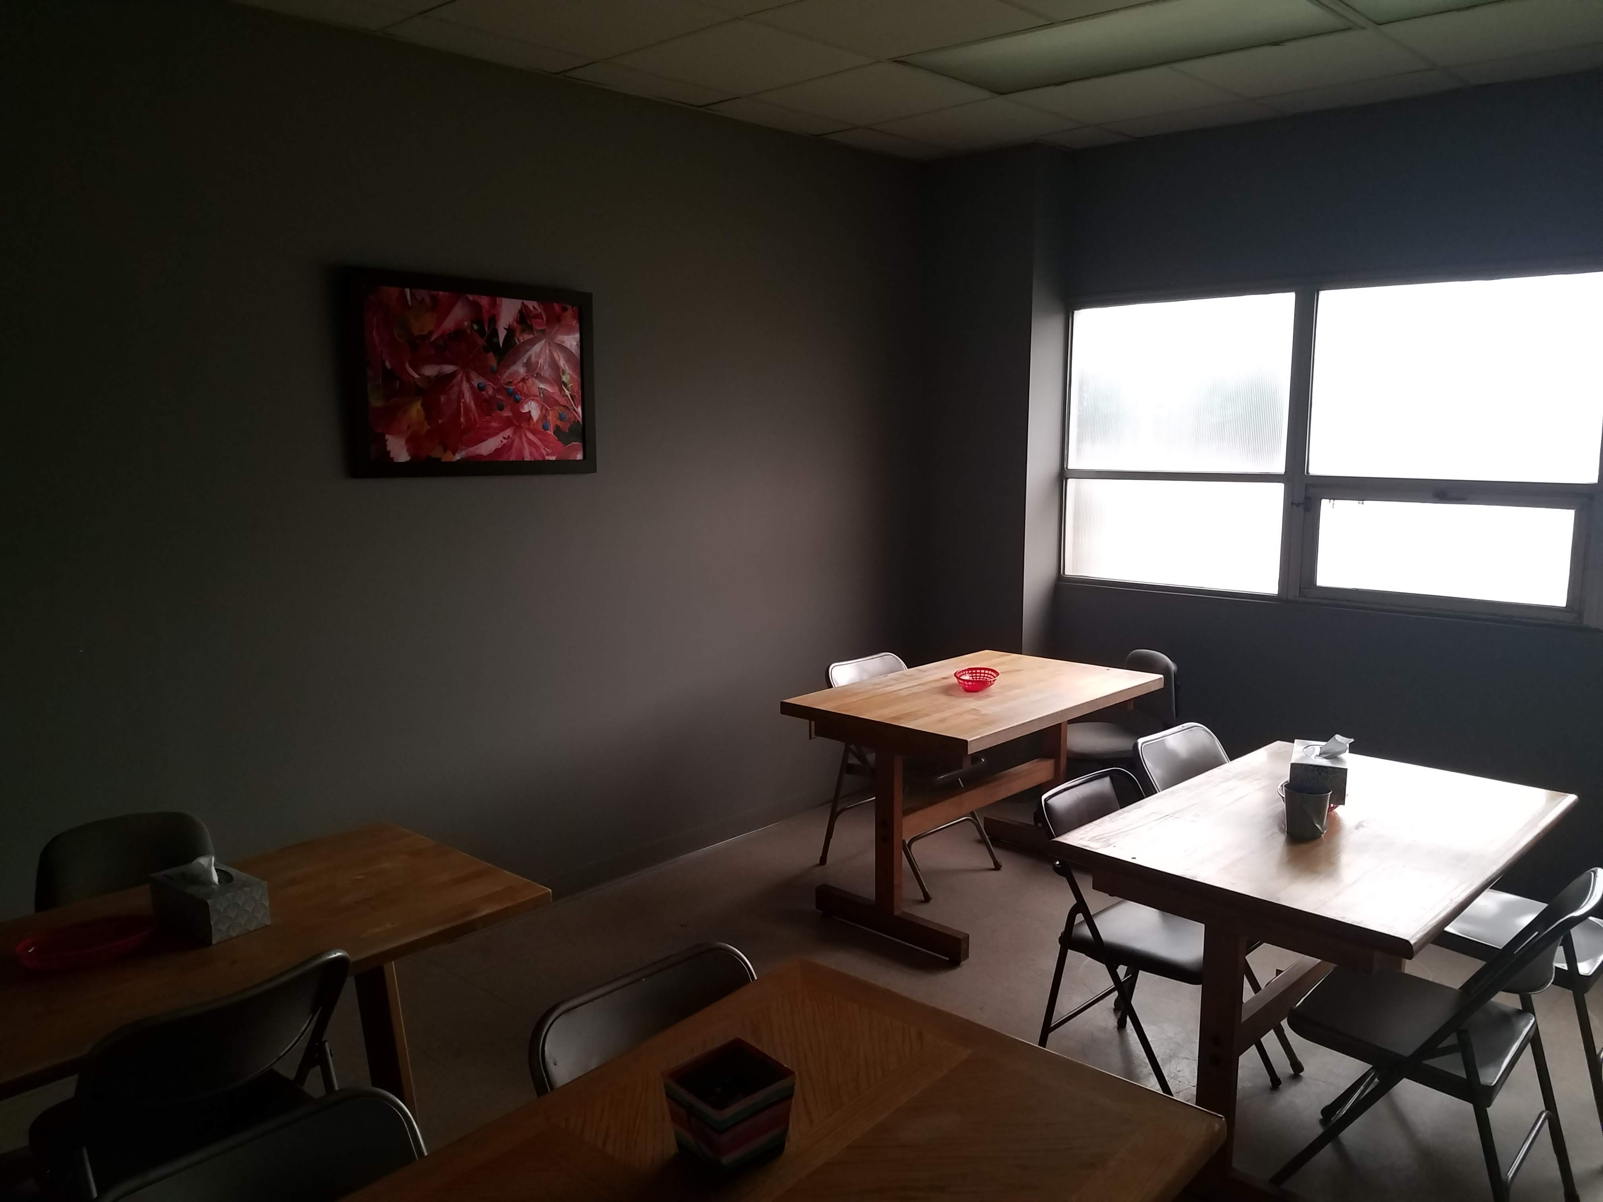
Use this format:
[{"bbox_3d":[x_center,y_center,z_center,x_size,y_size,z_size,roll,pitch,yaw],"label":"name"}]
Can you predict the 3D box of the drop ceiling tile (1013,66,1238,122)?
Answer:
[{"bbox_3d":[1.110,-1.728,4.135,0.605,0.020,0.605,8,12,43],"label":"drop ceiling tile"}]

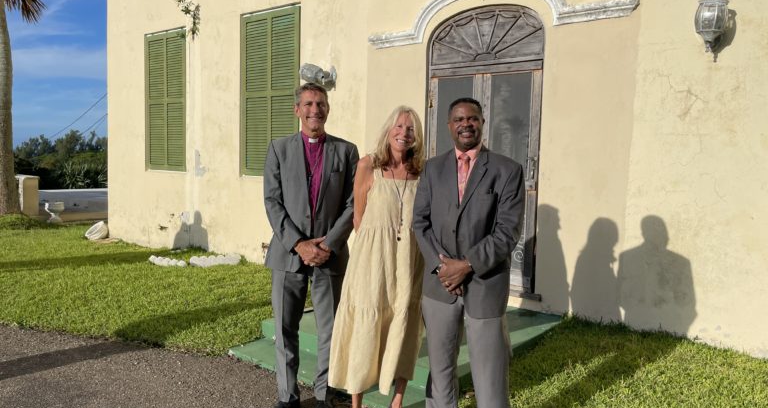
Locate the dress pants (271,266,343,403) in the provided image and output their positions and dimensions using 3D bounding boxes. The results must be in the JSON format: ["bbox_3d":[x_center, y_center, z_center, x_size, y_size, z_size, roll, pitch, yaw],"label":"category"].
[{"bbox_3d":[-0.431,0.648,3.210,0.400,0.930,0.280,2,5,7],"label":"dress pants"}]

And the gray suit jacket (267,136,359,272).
[{"bbox_3d":[-0.392,-0.003,3.120,0.510,0.780,0.320,2,5,7],"label":"gray suit jacket"}]

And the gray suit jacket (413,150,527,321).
[{"bbox_3d":[0.407,0.137,2.780,0.530,0.820,0.340,3,5,24],"label":"gray suit jacket"}]

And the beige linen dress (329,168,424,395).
[{"bbox_3d":[-0.039,0.401,3.020,0.500,1.190,0.400,1,5,0],"label":"beige linen dress"}]

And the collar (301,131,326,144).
[{"bbox_3d":[-0.380,-0.359,3.110,0.140,0.070,0.135,2,5,7],"label":"collar"}]

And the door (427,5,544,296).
[{"bbox_3d":[0.822,-0.474,4.895,1.085,2.341,0.160,5,6,38],"label":"door"}]

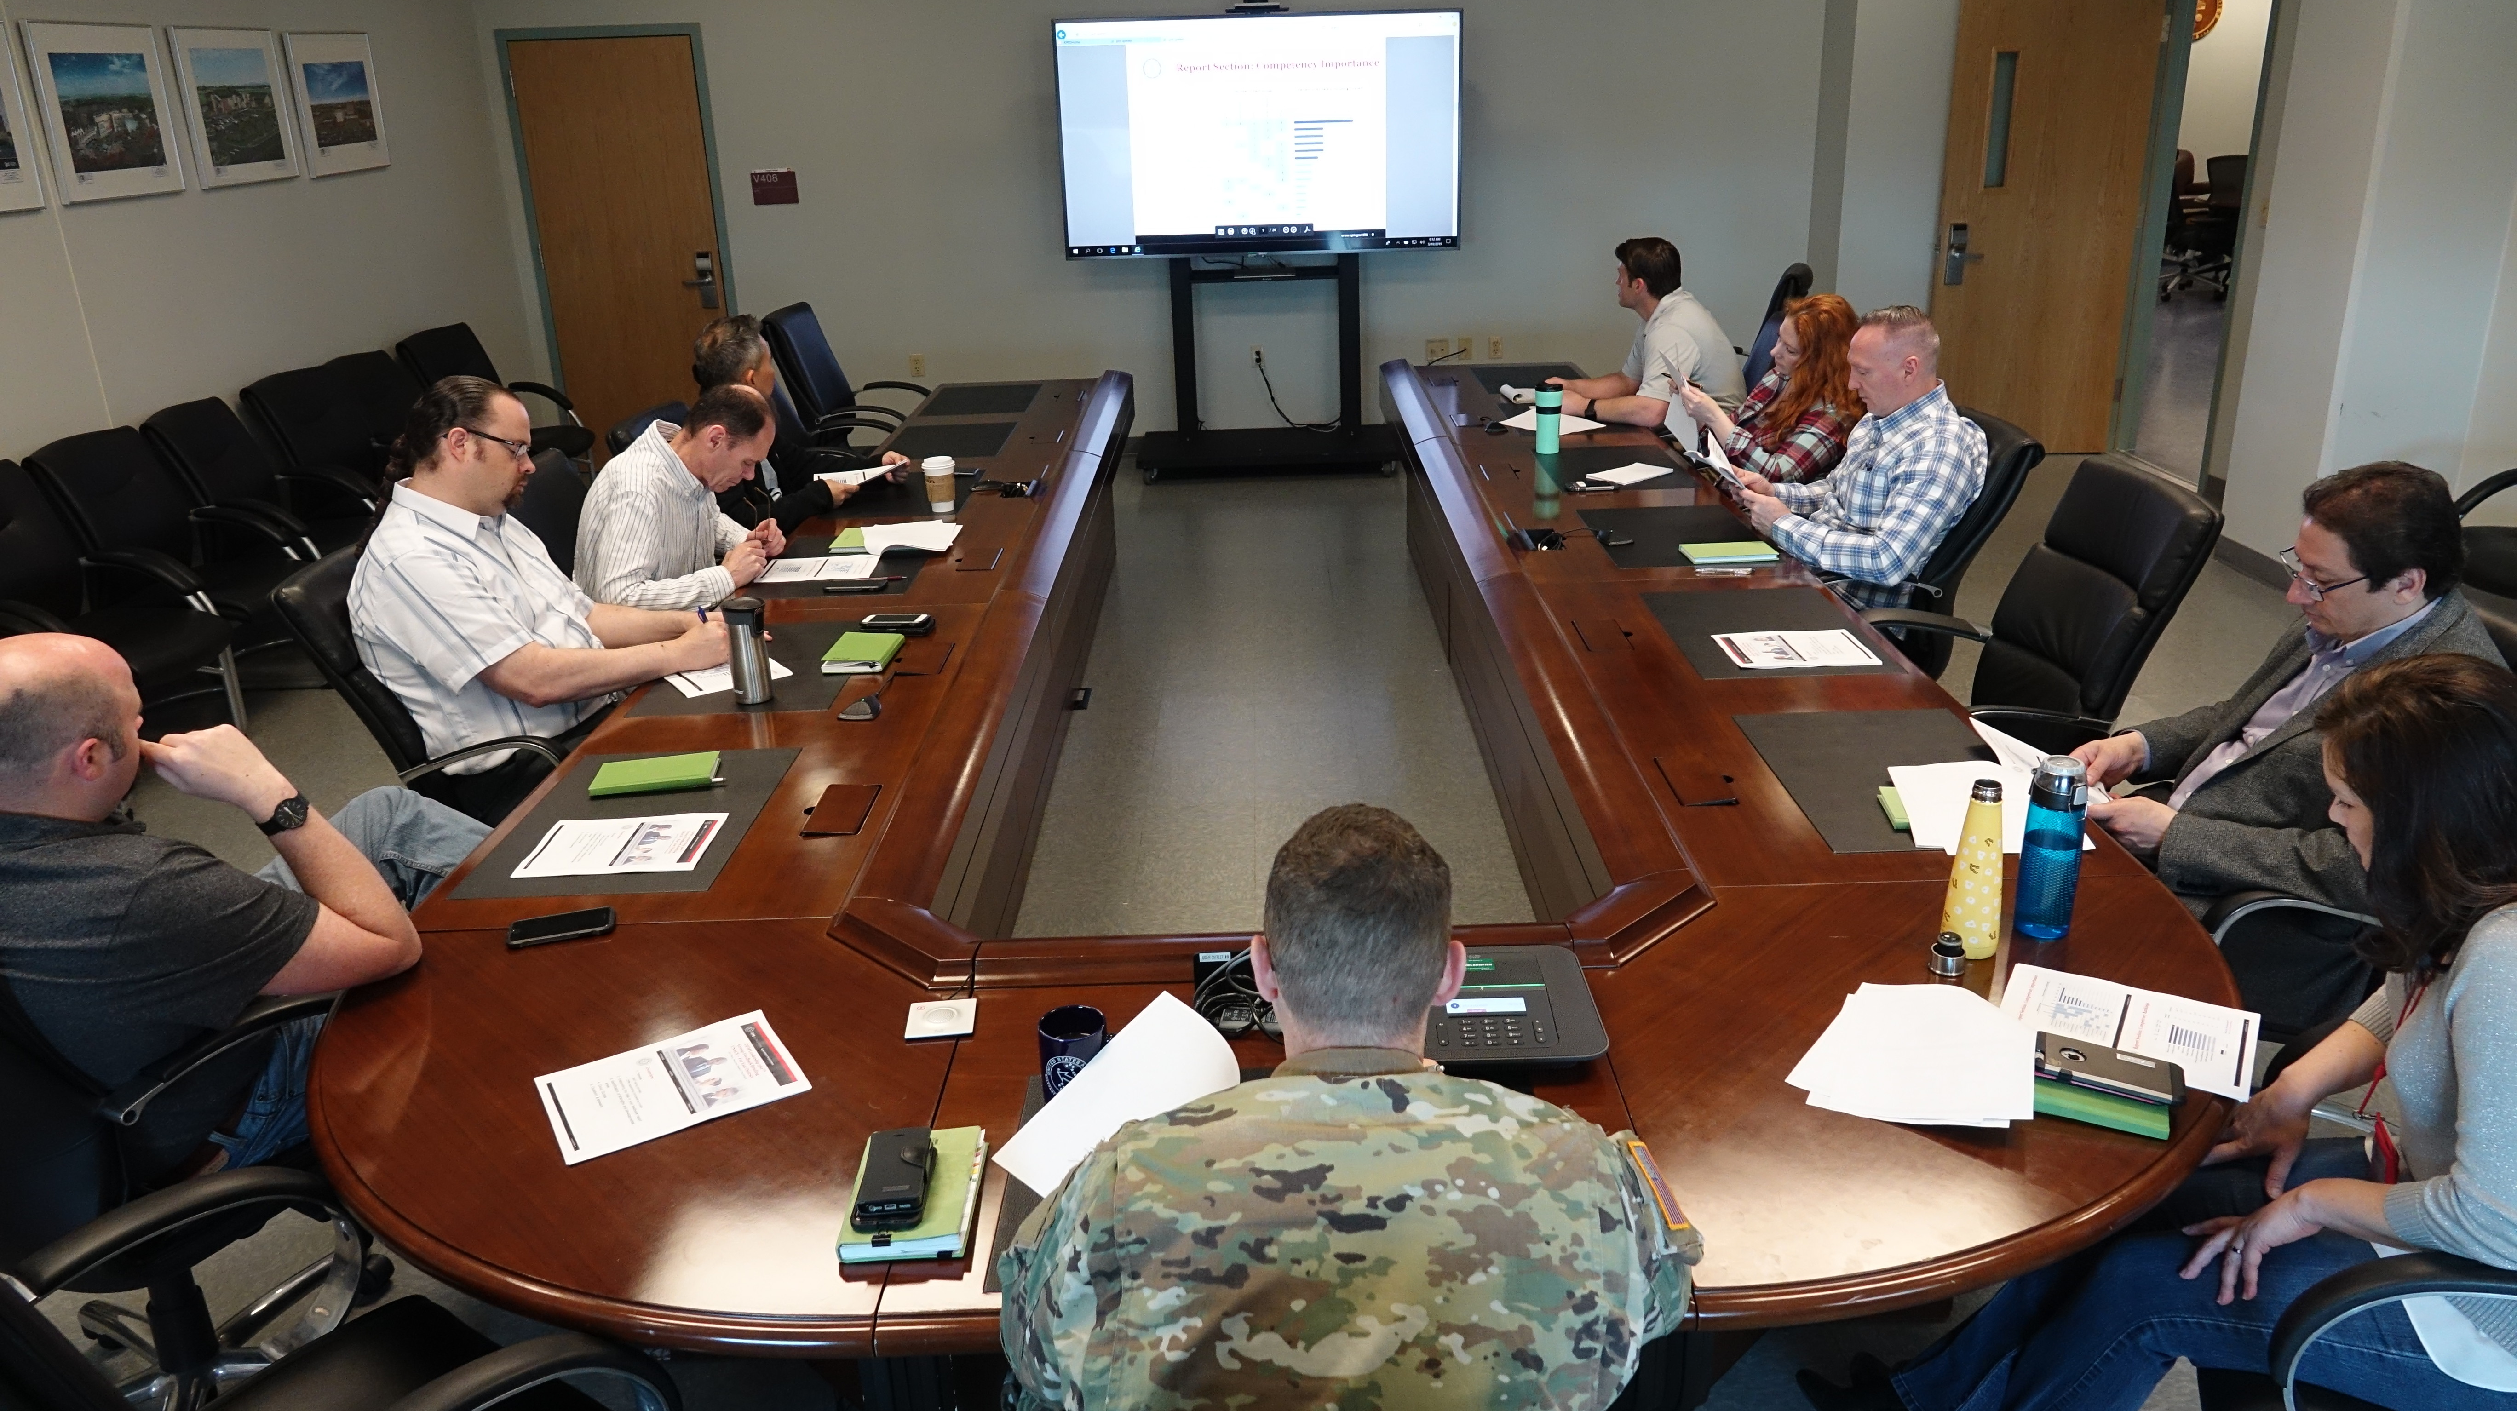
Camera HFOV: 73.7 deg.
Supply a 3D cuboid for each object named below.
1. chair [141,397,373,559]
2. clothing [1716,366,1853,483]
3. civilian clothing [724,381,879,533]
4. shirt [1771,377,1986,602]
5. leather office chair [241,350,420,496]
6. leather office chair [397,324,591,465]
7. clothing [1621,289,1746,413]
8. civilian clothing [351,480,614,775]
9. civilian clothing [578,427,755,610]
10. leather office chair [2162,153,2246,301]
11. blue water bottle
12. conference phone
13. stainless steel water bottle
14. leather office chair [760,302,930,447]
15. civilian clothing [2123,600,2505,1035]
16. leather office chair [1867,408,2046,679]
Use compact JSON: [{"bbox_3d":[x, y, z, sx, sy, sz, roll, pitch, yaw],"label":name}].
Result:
[{"bbox_3d":[-3.148,-0.505,5.530,0.600,0.930,0.580,-1,21,0],"label":"chair"},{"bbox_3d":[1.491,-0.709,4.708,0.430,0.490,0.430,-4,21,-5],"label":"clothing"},{"bbox_3d":[-1.342,-0.618,4.692,0.560,0.620,0.500,-1,21,0],"label":"civilian clothing"},{"bbox_3d":[1.473,-0.464,4.027,0.540,0.630,0.500,-7,21,-14],"label":"shirt"},{"bbox_3d":[-3.332,-0.831,6.481,0.670,0.930,0.630,-2,20,0],"label":"leather office chair"},{"bbox_3d":[-3.334,-1.227,7.543,0.670,0.930,0.620,-2,20,0],"label":"leather office chair"},{"bbox_3d":[1.407,-1.119,5.575,0.440,0.520,0.490,-1,21,0],"label":"clothing"},{"bbox_3d":[-1.488,-0.139,3.256,0.480,0.600,0.490,-1,20,3],"label":"civilian clothing"},{"bbox_3d":[-1.556,-0.499,4.399,0.480,0.550,0.470,-2,20,0],"label":"civilian clothing"},{"bbox_3d":[7.693,-3.885,13.654,0.630,1.060,0.650,-8,21,-16],"label":"leather office chair"},{"bbox_3d":[1.036,0.177,2.191,0.078,0.250,0.080,-6,21,-10],"label":"blue water bottle"},{"bbox_3d":[0.277,0.387,2.060,0.275,0.055,0.272,-1,21,0],"label":"conference phone"},{"bbox_3d":[-0.984,-0.113,3.233,0.073,0.197,0.073,8,23,25],"label":"stainless steel water bottle"},{"bbox_3d":[-1.513,-1.059,6.696,0.700,1.060,0.650,-2,20,0],"label":"leather office chair"},{"bbox_3d":[1.462,0.147,2.461,0.560,0.670,0.520,-4,21,-5],"label":"civilian clothing"},{"bbox_3d":[1.440,-0.169,4.169,0.680,1.030,0.640,-4,21,-5],"label":"leather office chair"}]

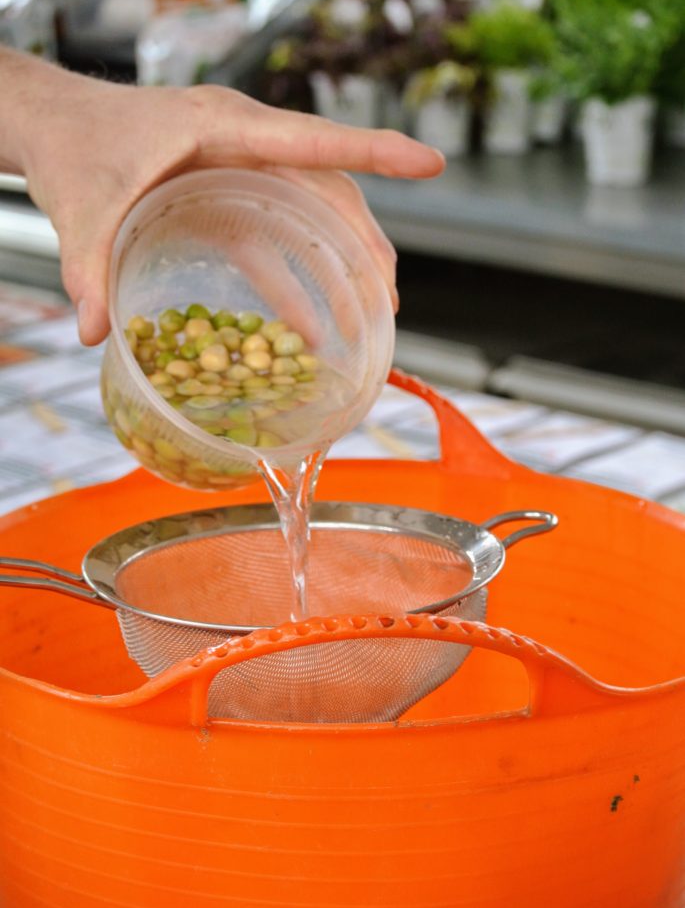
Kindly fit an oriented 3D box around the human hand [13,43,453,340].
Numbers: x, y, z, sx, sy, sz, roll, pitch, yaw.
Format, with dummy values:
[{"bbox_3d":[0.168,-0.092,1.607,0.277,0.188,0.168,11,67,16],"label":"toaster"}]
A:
[{"bbox_3d":[-0.052,-0.112,1.030,0.190,0.125,0.100,0,12,0],"label":"human hand"}]

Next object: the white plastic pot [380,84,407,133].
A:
[{"bbox_3d":[0.080,-0.498,3.480,0.078,0.098,0.078,0,12,0],"label":"white plastic pot"}]

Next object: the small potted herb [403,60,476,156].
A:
[{"bbox_3d":[0.138,-0.490,3.350,0.105,0.135,0.105,0,12,0],"label":"small potted herb"}]

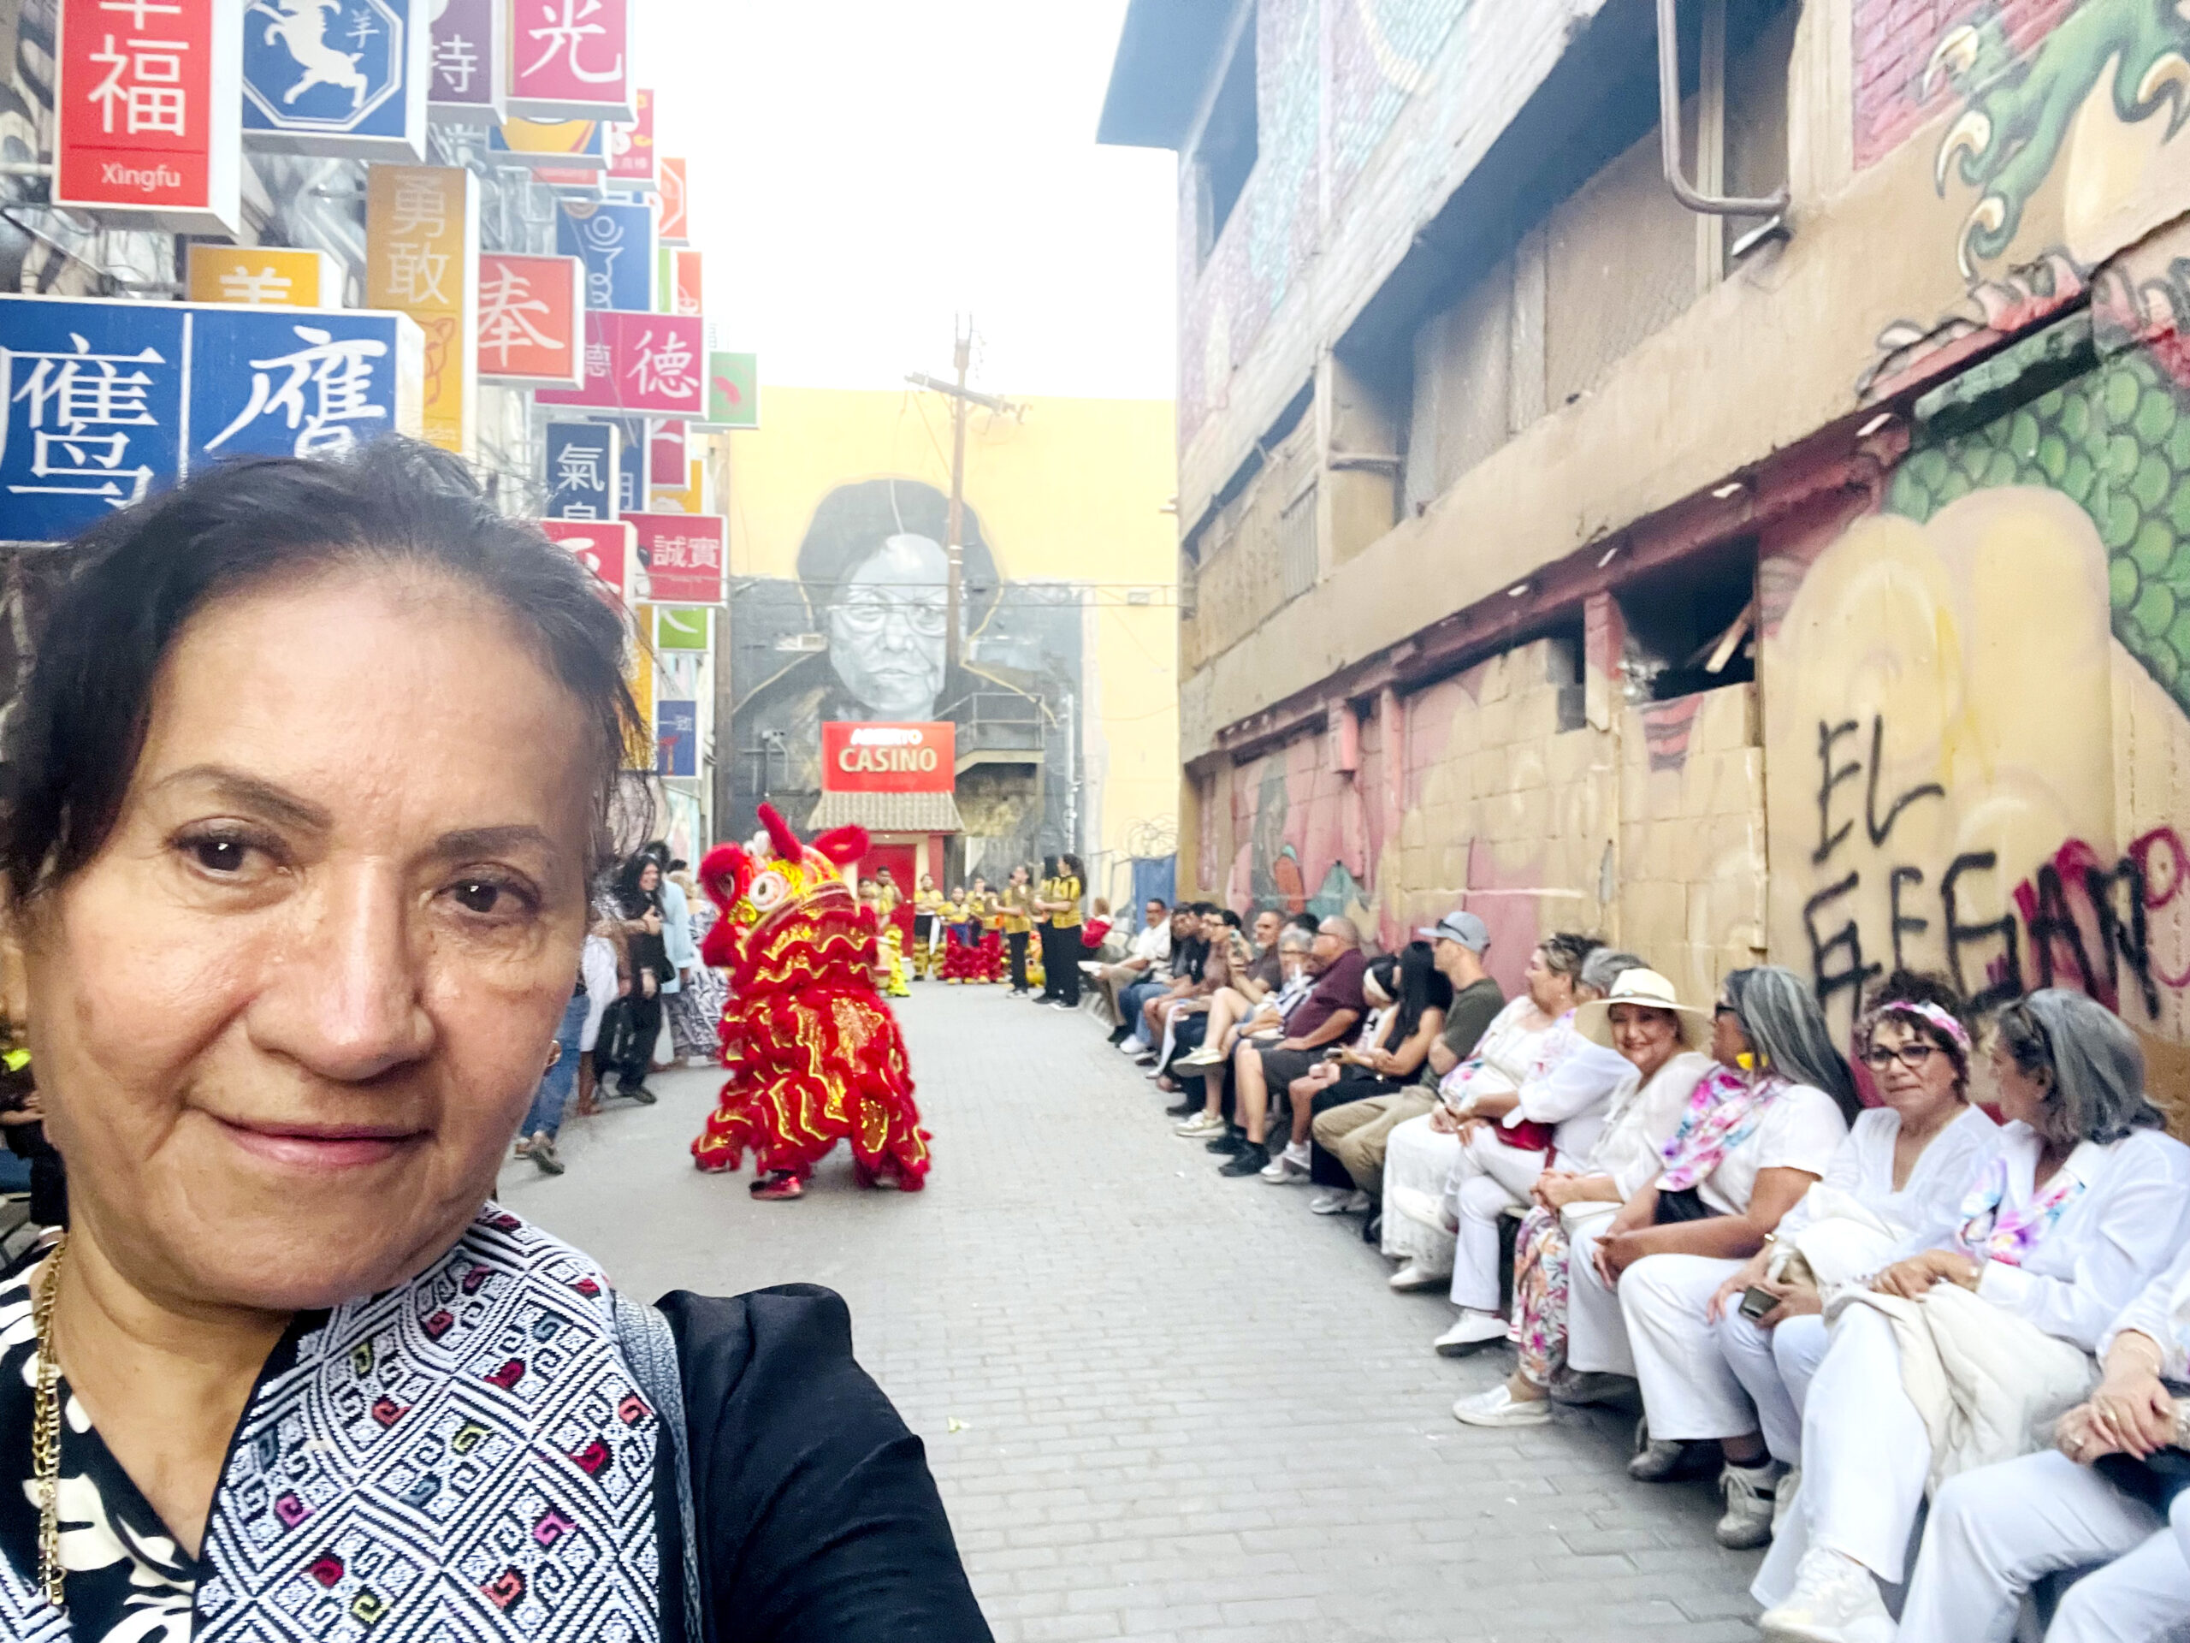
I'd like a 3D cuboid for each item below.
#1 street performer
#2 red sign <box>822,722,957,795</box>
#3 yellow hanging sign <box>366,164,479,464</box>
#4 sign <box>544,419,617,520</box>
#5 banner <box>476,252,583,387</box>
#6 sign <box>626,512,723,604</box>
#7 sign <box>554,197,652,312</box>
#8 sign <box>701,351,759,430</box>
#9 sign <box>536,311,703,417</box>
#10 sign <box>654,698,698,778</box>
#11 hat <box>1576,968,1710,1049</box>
[{"bbox_3d":[-1.371,0.833,7.156,1.120,1.840,0.820,-1,-2,8],"label":"street performer"},{"bbox_3d":[-3.688,-1.133,26.122,2.340,1.235,0.220,0,-2,-7],"label":"red sign"},{"bbox_3d":[-3.193,-2.391,6.902,0.458,1.388,0.190,0,-2,-7],"label":"yellow hanging sign"},{"bbox_3d":[-3.576,-2.232,10.126,0.458,1.051,0.190,0,-2,-7],"label":"sign"},{"bbox_3d":[-3.433,-2.938,8.559,0.795,0.747,0.190,0,-2,-7],"label":"banner"},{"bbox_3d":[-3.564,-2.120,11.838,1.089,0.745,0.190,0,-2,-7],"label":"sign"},{"bbox_3d":[-3.862,-4.360,11.489,0.752,1.007,0.190,0,-2,-7],"label":"sign"},{"bbox_3d":[-3.620,-4.114,13.931,0.818,0.752,0.190,0,-2,-7],"label":"sign"},{"bbox_3d":[-3.492,-3.359,10.738,1.221,0.740,0.190,0,-2,-7],"label":"sign"},{"bbox_3d":[-4.369,-0.862,15.215,0.456,0.818,0.190,0,-2,-7],"label":"sign"},{"bbox_3d":[1.557,0.535,4.120,0.380,0.140,0.380,-2,-21,36],"label":"hat"}]

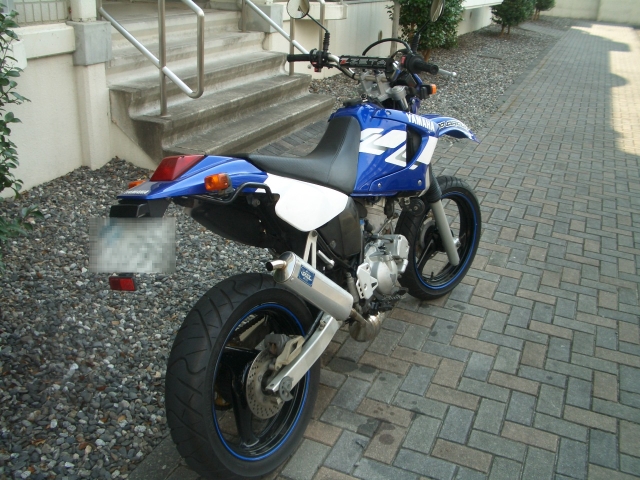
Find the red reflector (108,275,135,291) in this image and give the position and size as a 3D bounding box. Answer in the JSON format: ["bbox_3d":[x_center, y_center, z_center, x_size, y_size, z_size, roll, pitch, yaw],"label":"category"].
[{"bbox_3d":[-0.465,0.103,1.524,0.076,0.034,0.014,4,19,33],"label":"red reflector"}]

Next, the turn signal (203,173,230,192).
[{"bbox_3d":[-0.249,-0.139,1.580,0.050,0.043,0.046,4,19,33],"label":"turn signal"}]

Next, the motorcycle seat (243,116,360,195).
[{"bbox_3d":[-0.057,-0.256,2.117,0.250,0.250,0.560,4,19,33],"label":"motorcycle seat"}]

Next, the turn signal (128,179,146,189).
[{"bbox_3d":[-0.481,-0.147,1.733,0.050,0.043,0.046,4,19,33],"label":"turn signal"}]

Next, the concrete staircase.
[{"bbox_3d":[-0.961,-1.510,5.651,1.430,1.050,2.420,12,25,20],"label":"concrete staircase"}]

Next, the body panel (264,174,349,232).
[{"bbox_3d":[-0.023,-0.128,1.943,0.070,0.190,0.340,4,19,33],"label":"body panel"}]

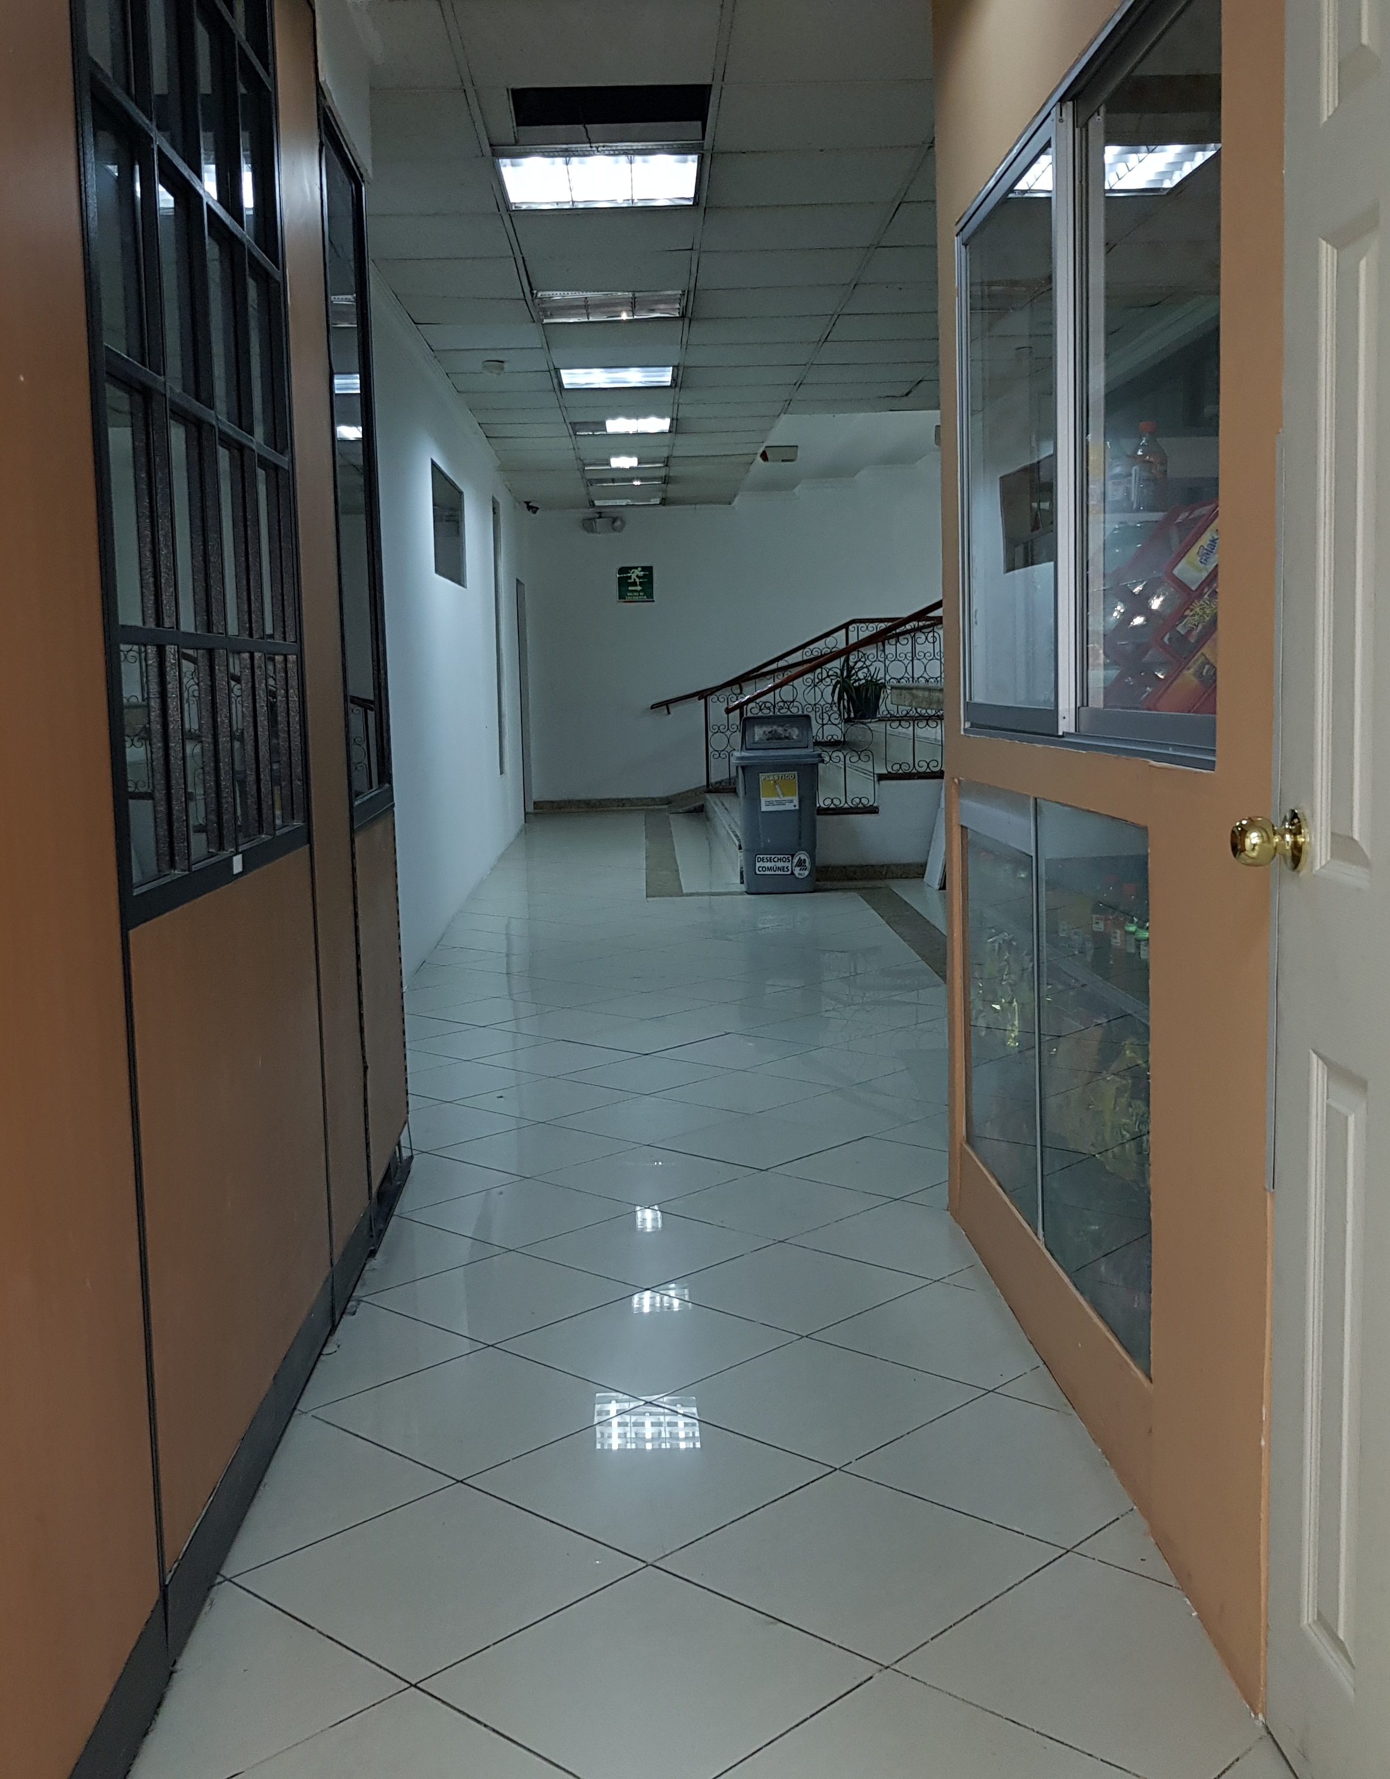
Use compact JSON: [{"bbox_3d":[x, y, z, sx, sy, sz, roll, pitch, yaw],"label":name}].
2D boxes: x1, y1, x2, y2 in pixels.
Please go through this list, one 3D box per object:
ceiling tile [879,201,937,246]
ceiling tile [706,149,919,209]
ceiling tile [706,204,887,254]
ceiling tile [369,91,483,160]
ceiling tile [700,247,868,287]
[{"bbox_3d":[0.959,-2.261,6.035,0.613,0.022,0.595,-2,7,-1],"label":"ceiling tile"},{"bbox_3d":[0.350,-2.151,5.375,0.607,0.020,0.606,-2,6,-1],"label":"ceiling tile"},{"bbox_3d":[0.332,-2.227,5.984,0.607,0.020,0.606,-2,6,-1],"label":"ceiling tile"},{"bbox_3d":[-0.832,-2.060,4.790,0.495,0.022,0.595,-2,7,-1],"label":"ceiling tile"},{"bbox_3d":[0.314,-2.316,6.620,0.613,0.022,0.595,-2,7,-1],"label":"ceiling tile"}]

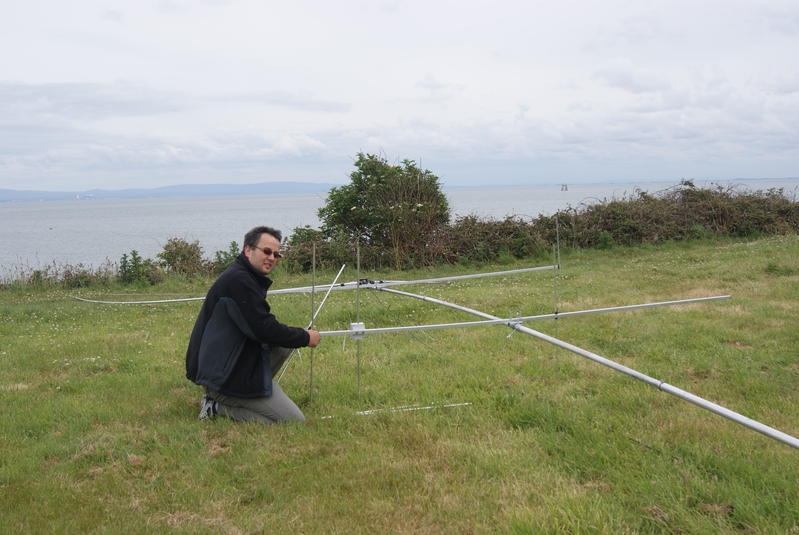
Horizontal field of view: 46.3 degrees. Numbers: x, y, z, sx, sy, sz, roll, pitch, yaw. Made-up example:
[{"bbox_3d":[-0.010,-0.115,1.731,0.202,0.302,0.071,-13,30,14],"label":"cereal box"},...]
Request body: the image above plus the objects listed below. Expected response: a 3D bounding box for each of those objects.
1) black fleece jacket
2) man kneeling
[{"bbox_3d":[-0.755,0.285,4.680,0.620,0.710,0.550,-1,5,-3],"label":"black fleece jacket"},{"bbox_3d":[-0.735,0.280,4.690,0.670,0.960,0.560,-1,5,-3],"label":"man kneeling"}]

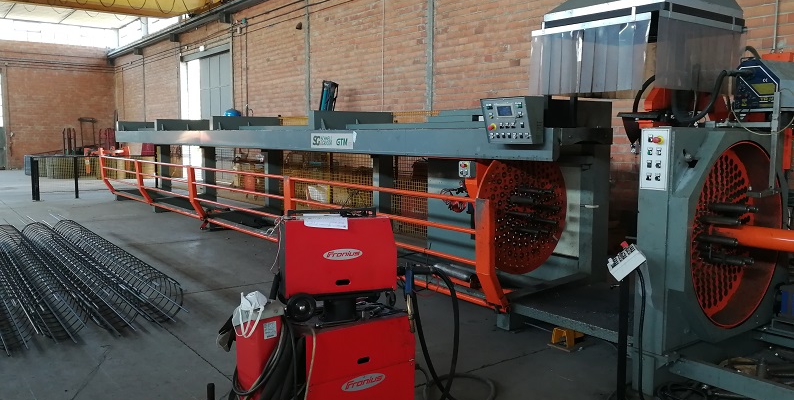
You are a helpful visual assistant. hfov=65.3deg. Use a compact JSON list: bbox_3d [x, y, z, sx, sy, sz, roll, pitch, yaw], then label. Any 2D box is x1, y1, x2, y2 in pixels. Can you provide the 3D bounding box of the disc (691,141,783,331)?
[{"bbox_3d":[2.386,0.250,4.517,1.370,1.370,0.260,-5,8,-37],"label":"disc"}]

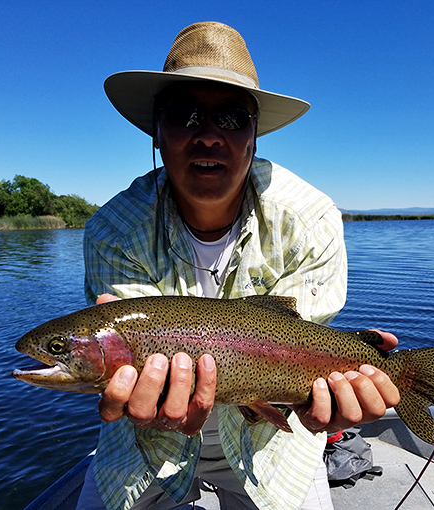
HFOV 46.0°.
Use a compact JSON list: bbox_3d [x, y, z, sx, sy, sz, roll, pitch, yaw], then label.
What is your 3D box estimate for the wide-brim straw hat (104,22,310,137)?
[{"bbox_3d":[-0.011,-0.298,0.862,0.345,0.145,0.370,5,-2,-6],"label":"wide-brim straw hat"}]

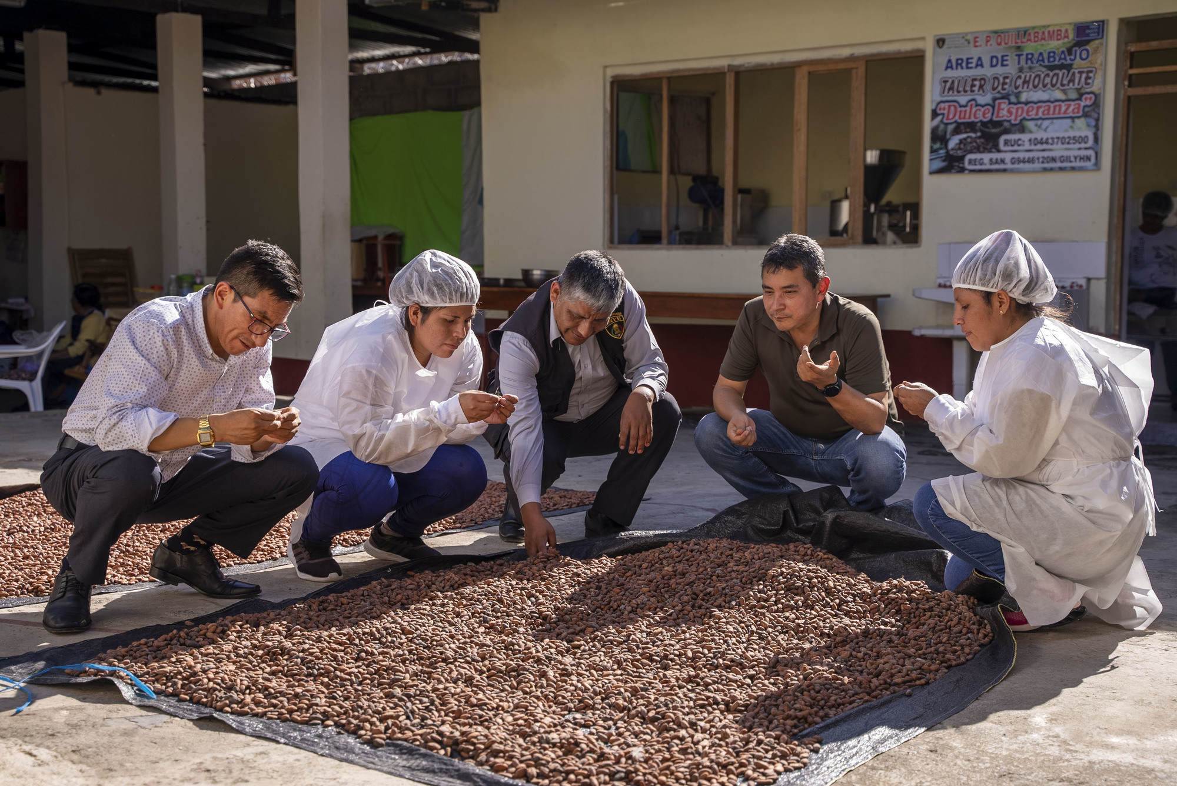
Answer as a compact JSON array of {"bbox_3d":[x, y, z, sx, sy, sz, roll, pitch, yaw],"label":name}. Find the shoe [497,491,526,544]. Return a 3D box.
[{"bbox_3d":[-0.225,0.375,4.824,0.105,0.125,0.285,0,5,-3],"label":"shoe"}]

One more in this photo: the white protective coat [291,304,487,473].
[{"bbox_3d":[-0.548,-0.007,4.260,0.500,0.490,0.440,4,6,37],"label":"white protective coat"}]

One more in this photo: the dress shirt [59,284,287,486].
[{"bbox_3d":[-1.011,-0.024,3.783,0.440,0.470,0.480,3,6,33],"label":"dress shirt"}]

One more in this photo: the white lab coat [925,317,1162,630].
[{"bbox_3d":[1.059,0.178,3.689,0.520,0.700,0.480,1,5,7],"label":"white lab coat"}]

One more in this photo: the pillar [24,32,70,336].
[{"bbox_3d":[-4.783,-1.678,13.887,0.270,3.059,0.270,4,6,37],"label":"pillar"}]

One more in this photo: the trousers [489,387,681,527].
[{"bbox_3d":[-0.010,0.181,4.747,0.550,0.420,0.560,-1,5,-14],"label":"trousers"}]

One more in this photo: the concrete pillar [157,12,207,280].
[{"bbox_3d":[-3.114,-1.412,12.068,0.220,3.011,0.272,4,6,38],"label":"concrete pillar"}]

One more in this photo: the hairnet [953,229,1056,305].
[{"bbox_3d":[0.970,-0.294,3.660,0.245,0.178,0.205,-1,5,-7],"label":"hairnet"}]

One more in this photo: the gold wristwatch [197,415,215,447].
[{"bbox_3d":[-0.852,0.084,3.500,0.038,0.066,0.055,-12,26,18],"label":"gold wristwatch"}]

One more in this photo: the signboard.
[{"bbox_3d":[2.304,-1.582,8.490,0.955,0.775,0.030,3,6,35],"label":"signboard"}]

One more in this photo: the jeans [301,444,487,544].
[{"bbox_3d":[-0.531,0.249,4.290,0.480,0.330,0.380,4,6,37],"label":"jeans"}]

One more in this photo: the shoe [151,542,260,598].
[{"bbox_3d":[-0.977,0.444,3.994,0.290,0.125,0.105,2,5,20],"label":"shoe"}]

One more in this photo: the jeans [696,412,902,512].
[{"bbox_3d":[0.645,0.213,4.740,0.600,0.380,0.560,2,5,17],"label":"jeans"}]

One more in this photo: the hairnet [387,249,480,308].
[{"bbox_3d":[-0.412,-0.308,4.180,0.250,0.165,0.205,4,6,40],"label":"hairnet"}]

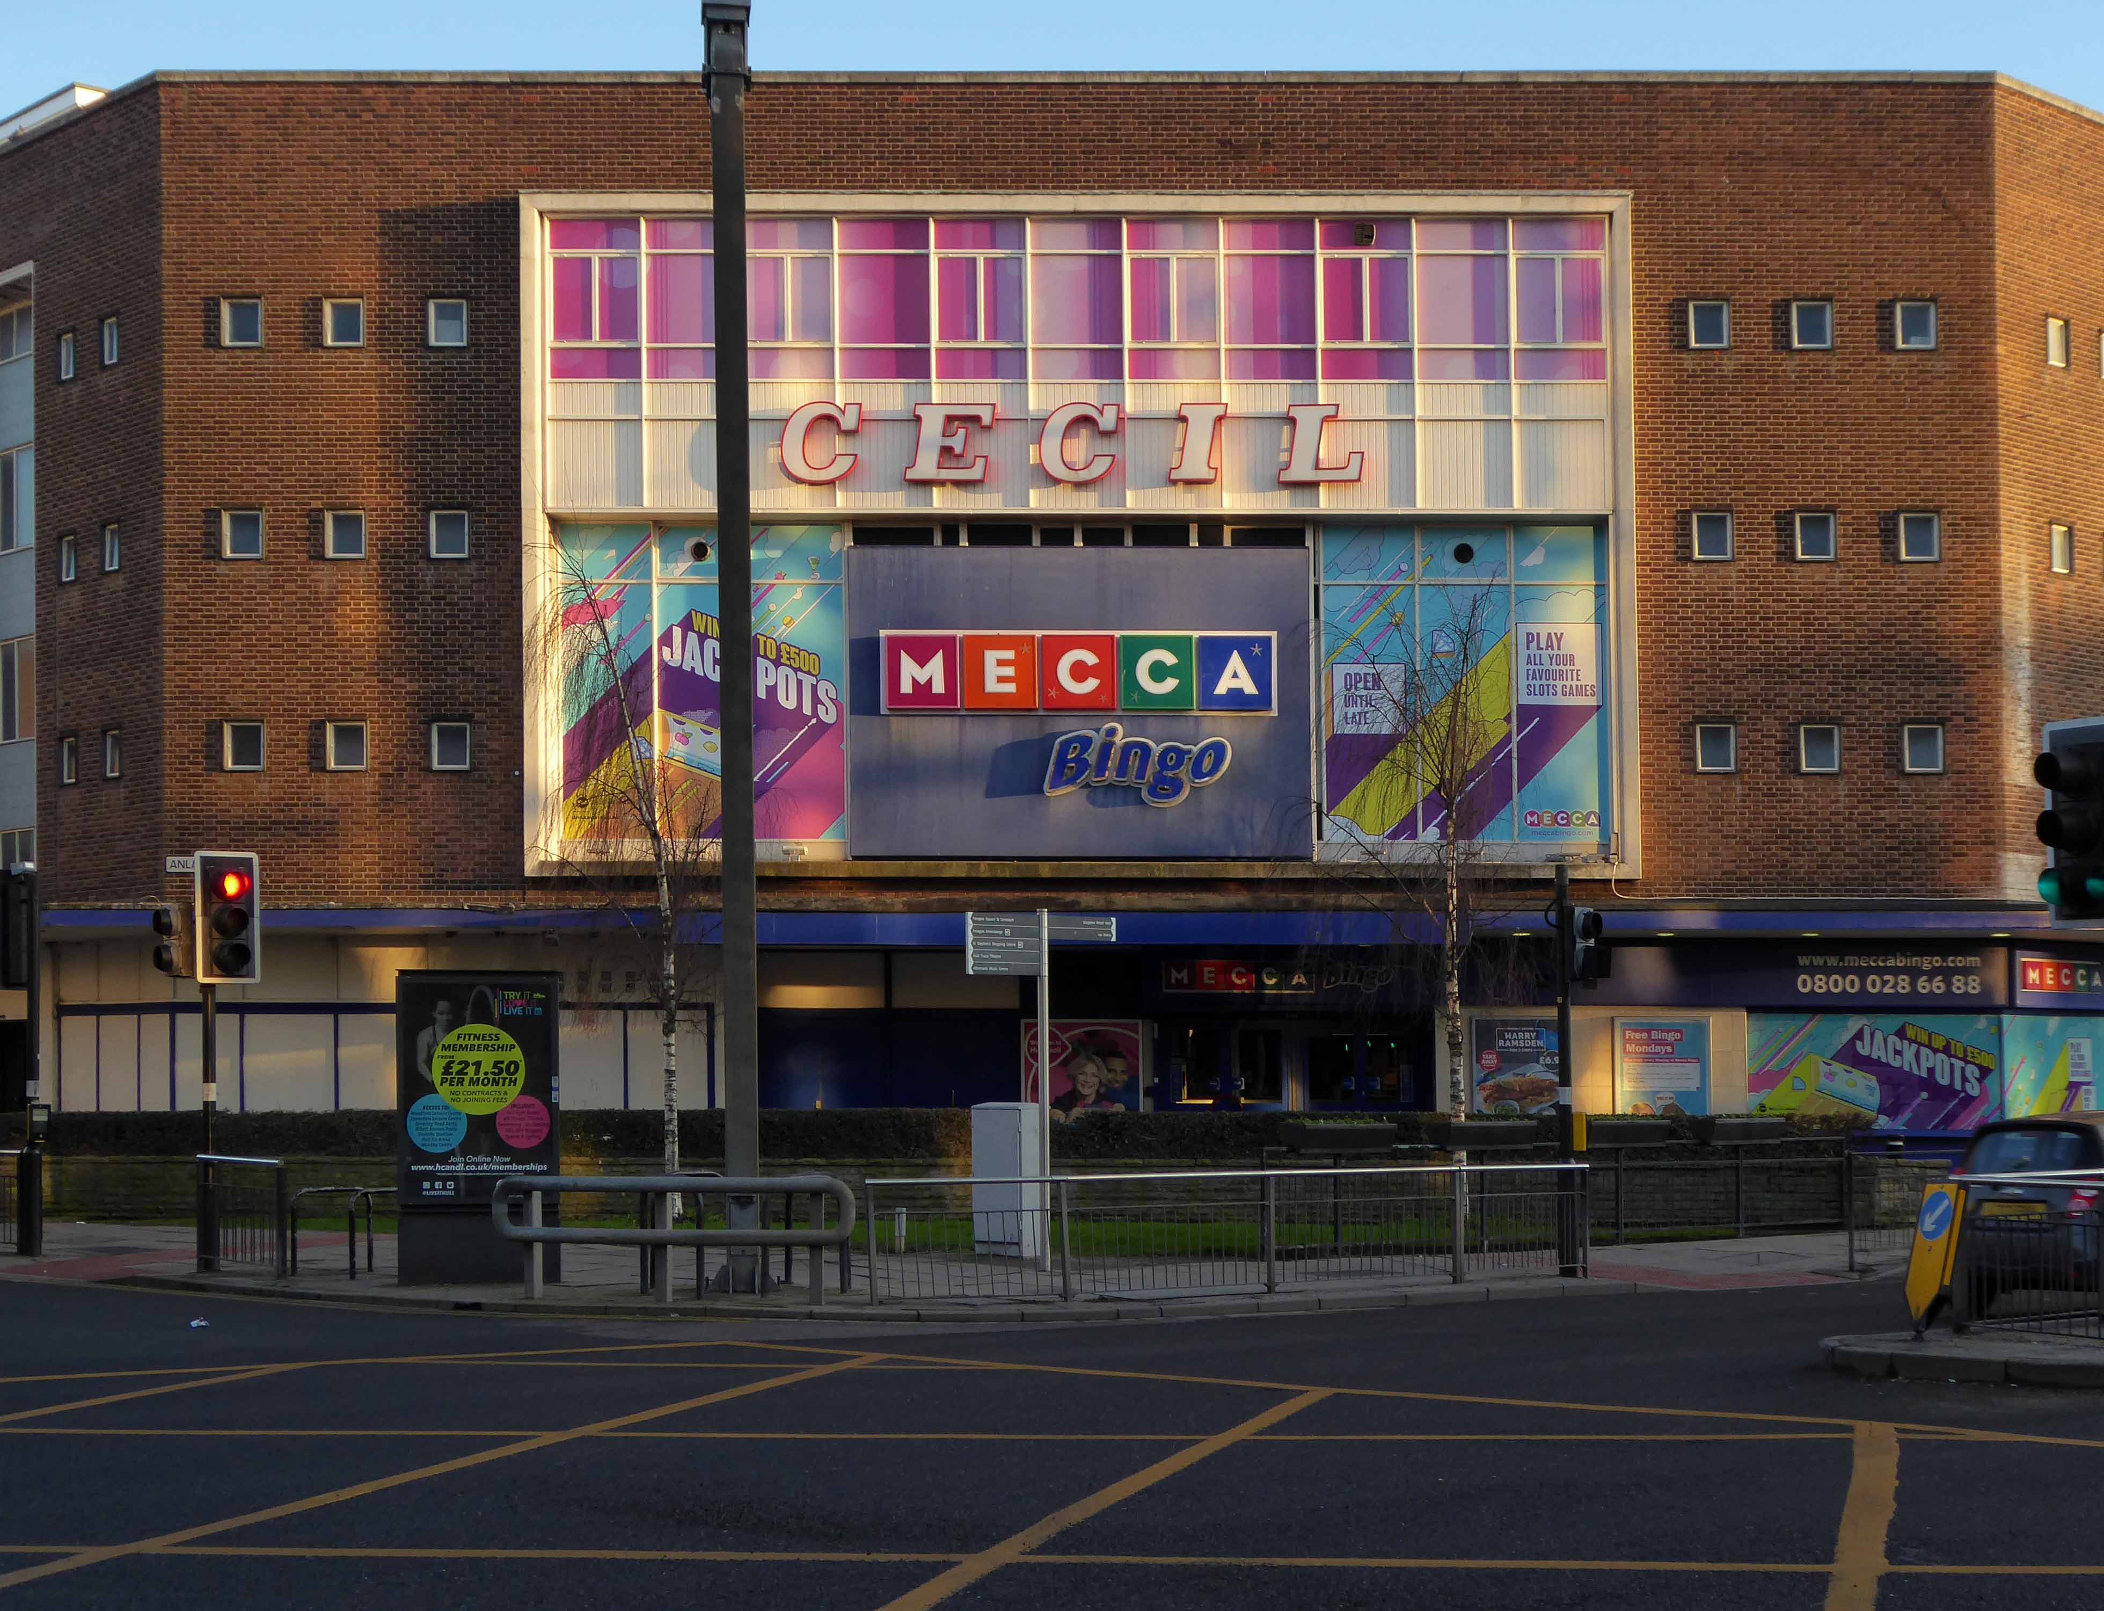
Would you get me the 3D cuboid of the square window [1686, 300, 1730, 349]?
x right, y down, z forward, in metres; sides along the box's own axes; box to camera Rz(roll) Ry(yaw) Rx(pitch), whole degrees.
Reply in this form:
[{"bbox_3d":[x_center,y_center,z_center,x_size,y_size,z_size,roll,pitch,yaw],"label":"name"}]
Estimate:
[{"bbox_3d":[8.387,-6.135,42.037,0.525,0.625,0.120,0,-2,0],"label":"square window"}]

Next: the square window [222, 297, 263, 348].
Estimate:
[{"bbox_3d":[-10.326,-6.147,41.900,0.534,0.641,0.140,-1,-3,0],"label":"square window"}]

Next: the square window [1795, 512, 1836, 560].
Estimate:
[{"bbox_3d":[9.808,-3.456,42.200,0.530,0.630,0.130,0,-2,0],"label":"square window"}]

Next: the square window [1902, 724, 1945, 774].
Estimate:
[{"bbox_3d":[11.107,-0.716,41.900,0.556,0.641,0.140,-1,-3,0],"label":"square window"}]

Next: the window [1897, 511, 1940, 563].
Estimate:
[{"bbox_3d":[11.077,-3.428,41.988,0.525,0.625,0.120,0,-2,0],"label":"window"}]

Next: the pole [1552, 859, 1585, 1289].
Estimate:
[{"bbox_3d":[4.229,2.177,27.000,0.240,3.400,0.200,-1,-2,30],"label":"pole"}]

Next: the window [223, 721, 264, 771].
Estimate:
[{"bbox_3d":[-10.379,-0.764,42.200,0.540,0.630,0.130,0,-2,0],"label":"window"}]

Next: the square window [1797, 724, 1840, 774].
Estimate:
[{"bbox_3d":[9.792,-0.716,41.900,0.534,0.641,0.140,-1,-3,0],"label":"square window"}]

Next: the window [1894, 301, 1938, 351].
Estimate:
[{"bbox_3d":[11.089,-6.158,42.200,0.550,0.620,0.130,0,-2,0],"label":"window"}]

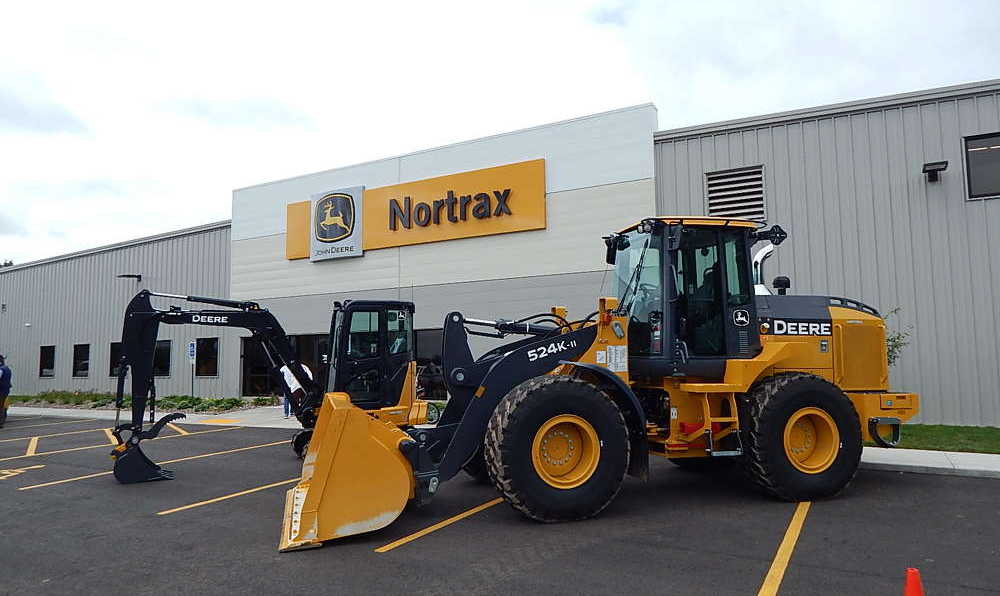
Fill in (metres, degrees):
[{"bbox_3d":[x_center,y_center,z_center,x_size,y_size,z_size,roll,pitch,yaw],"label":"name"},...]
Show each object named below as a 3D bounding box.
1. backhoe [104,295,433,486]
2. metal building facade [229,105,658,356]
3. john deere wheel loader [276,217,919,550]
[{"bbox_3d":[-3.682,1.316,10.579,4.786,2.580,1.944,2,-5,-33],"label":"backhoe"},{"bbox_3d":[-2.822,-0.691,19.202,15.773,7.287,0.600,-4,-5,31],"label":"metal building facade"},{"bbox_3d":[1.256,0.707,7.747,7.300,3.200,2.560,0,-5,-15],"label":"john deere wheel loader"}]

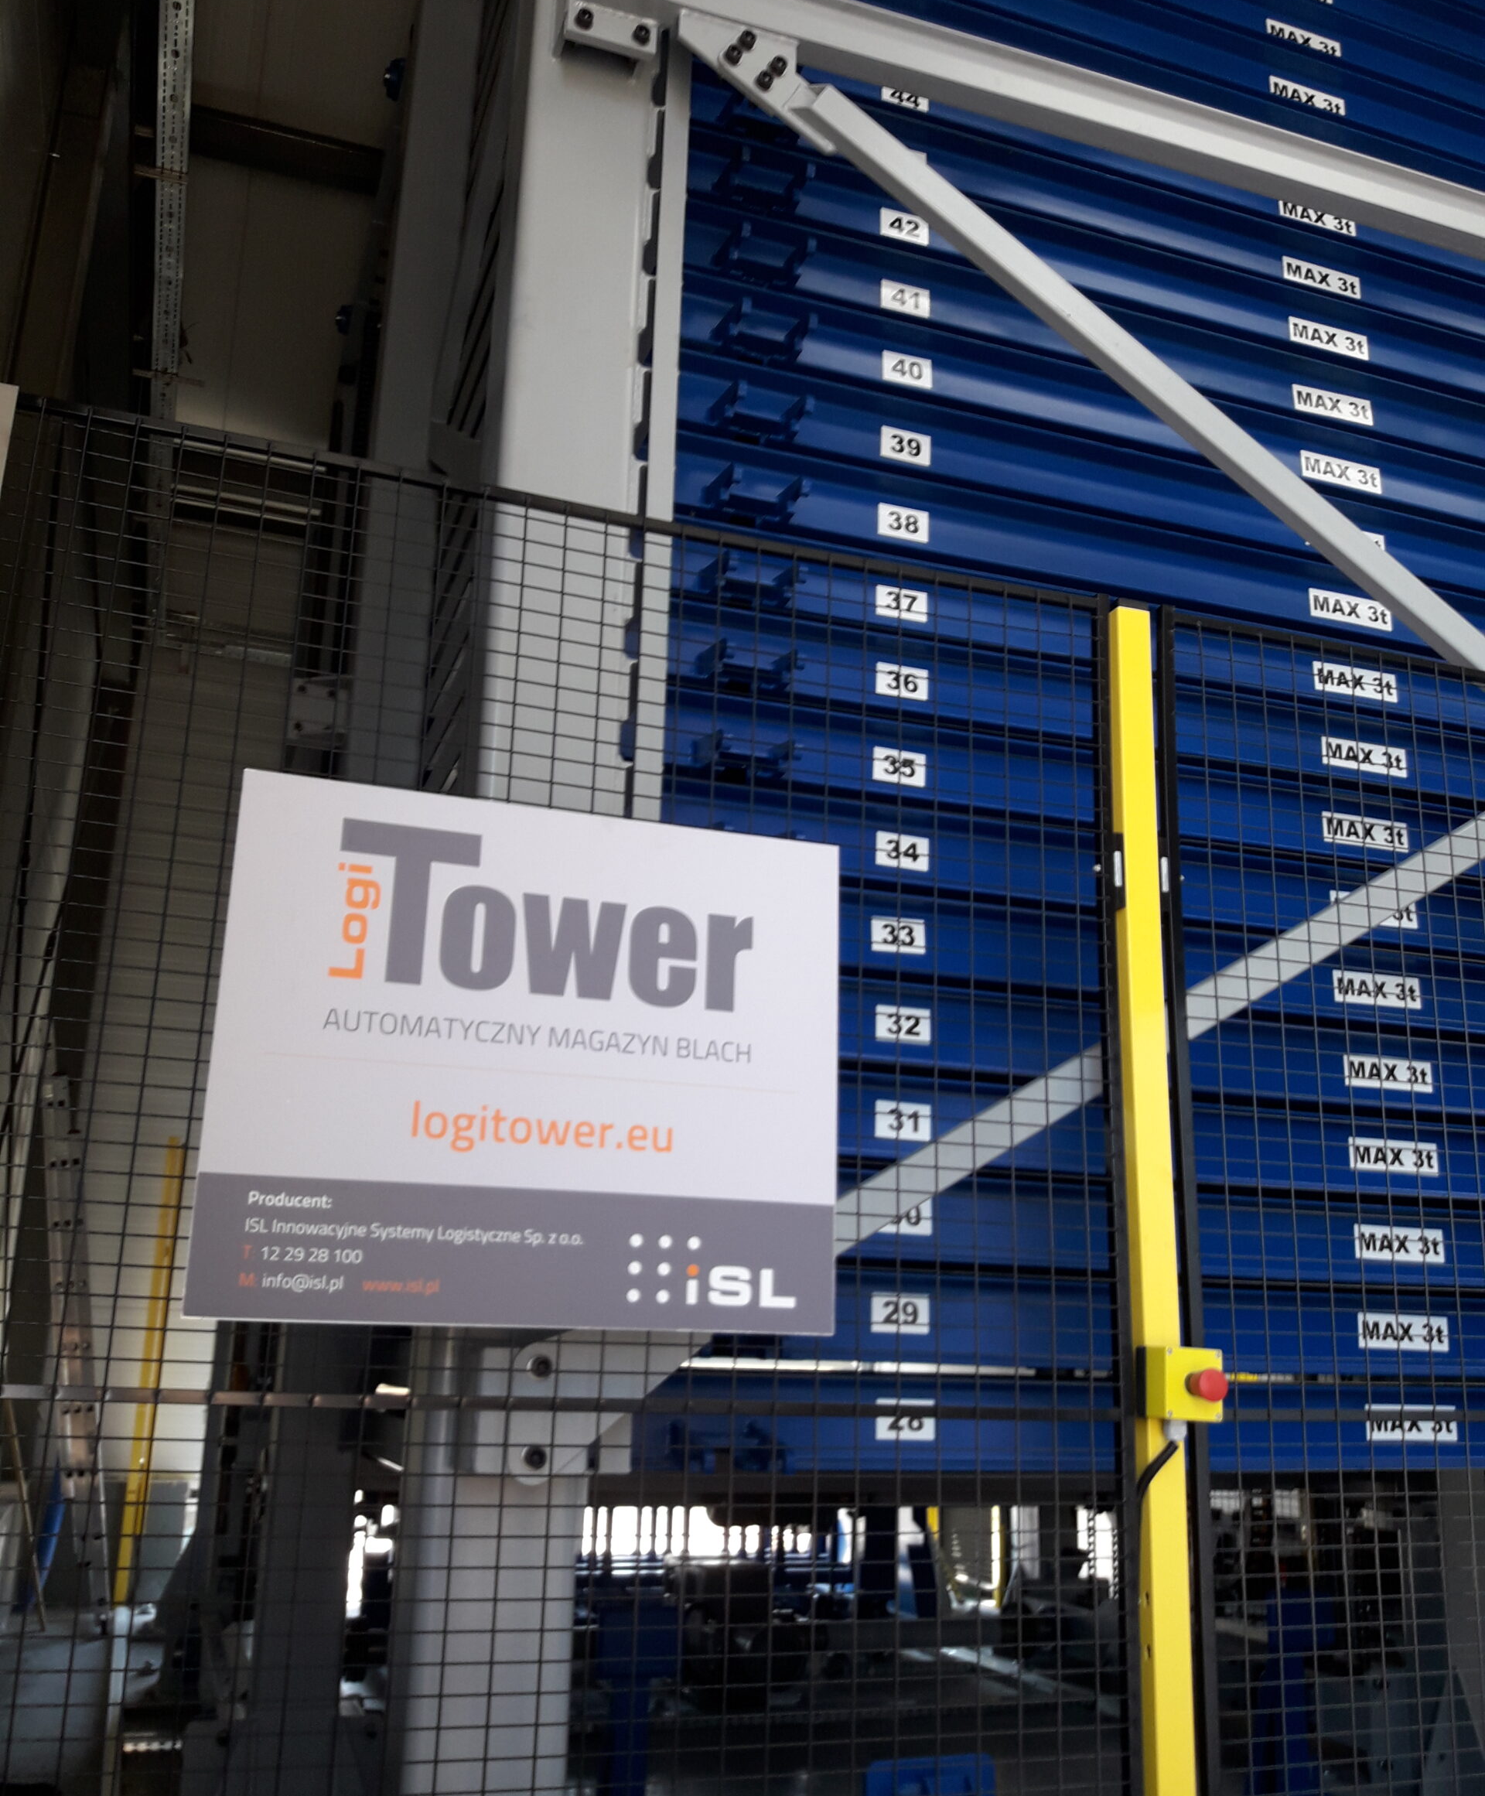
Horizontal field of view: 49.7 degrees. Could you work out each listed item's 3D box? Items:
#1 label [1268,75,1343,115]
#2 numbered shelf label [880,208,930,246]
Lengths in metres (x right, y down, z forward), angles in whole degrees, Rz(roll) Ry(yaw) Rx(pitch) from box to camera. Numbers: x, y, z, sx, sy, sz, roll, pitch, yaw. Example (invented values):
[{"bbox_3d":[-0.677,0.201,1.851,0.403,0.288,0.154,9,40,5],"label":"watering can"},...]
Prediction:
[{"bbox_3d":[1.294,-1.824,3.657,0.200,0.060,0.005,7,-16,-18],"label":"label"},{"bbox_3d":[0.324,-1.332,3.183,0.100,0.060,0.005,7,-16,-18],"label":"numbered shelf label"}]

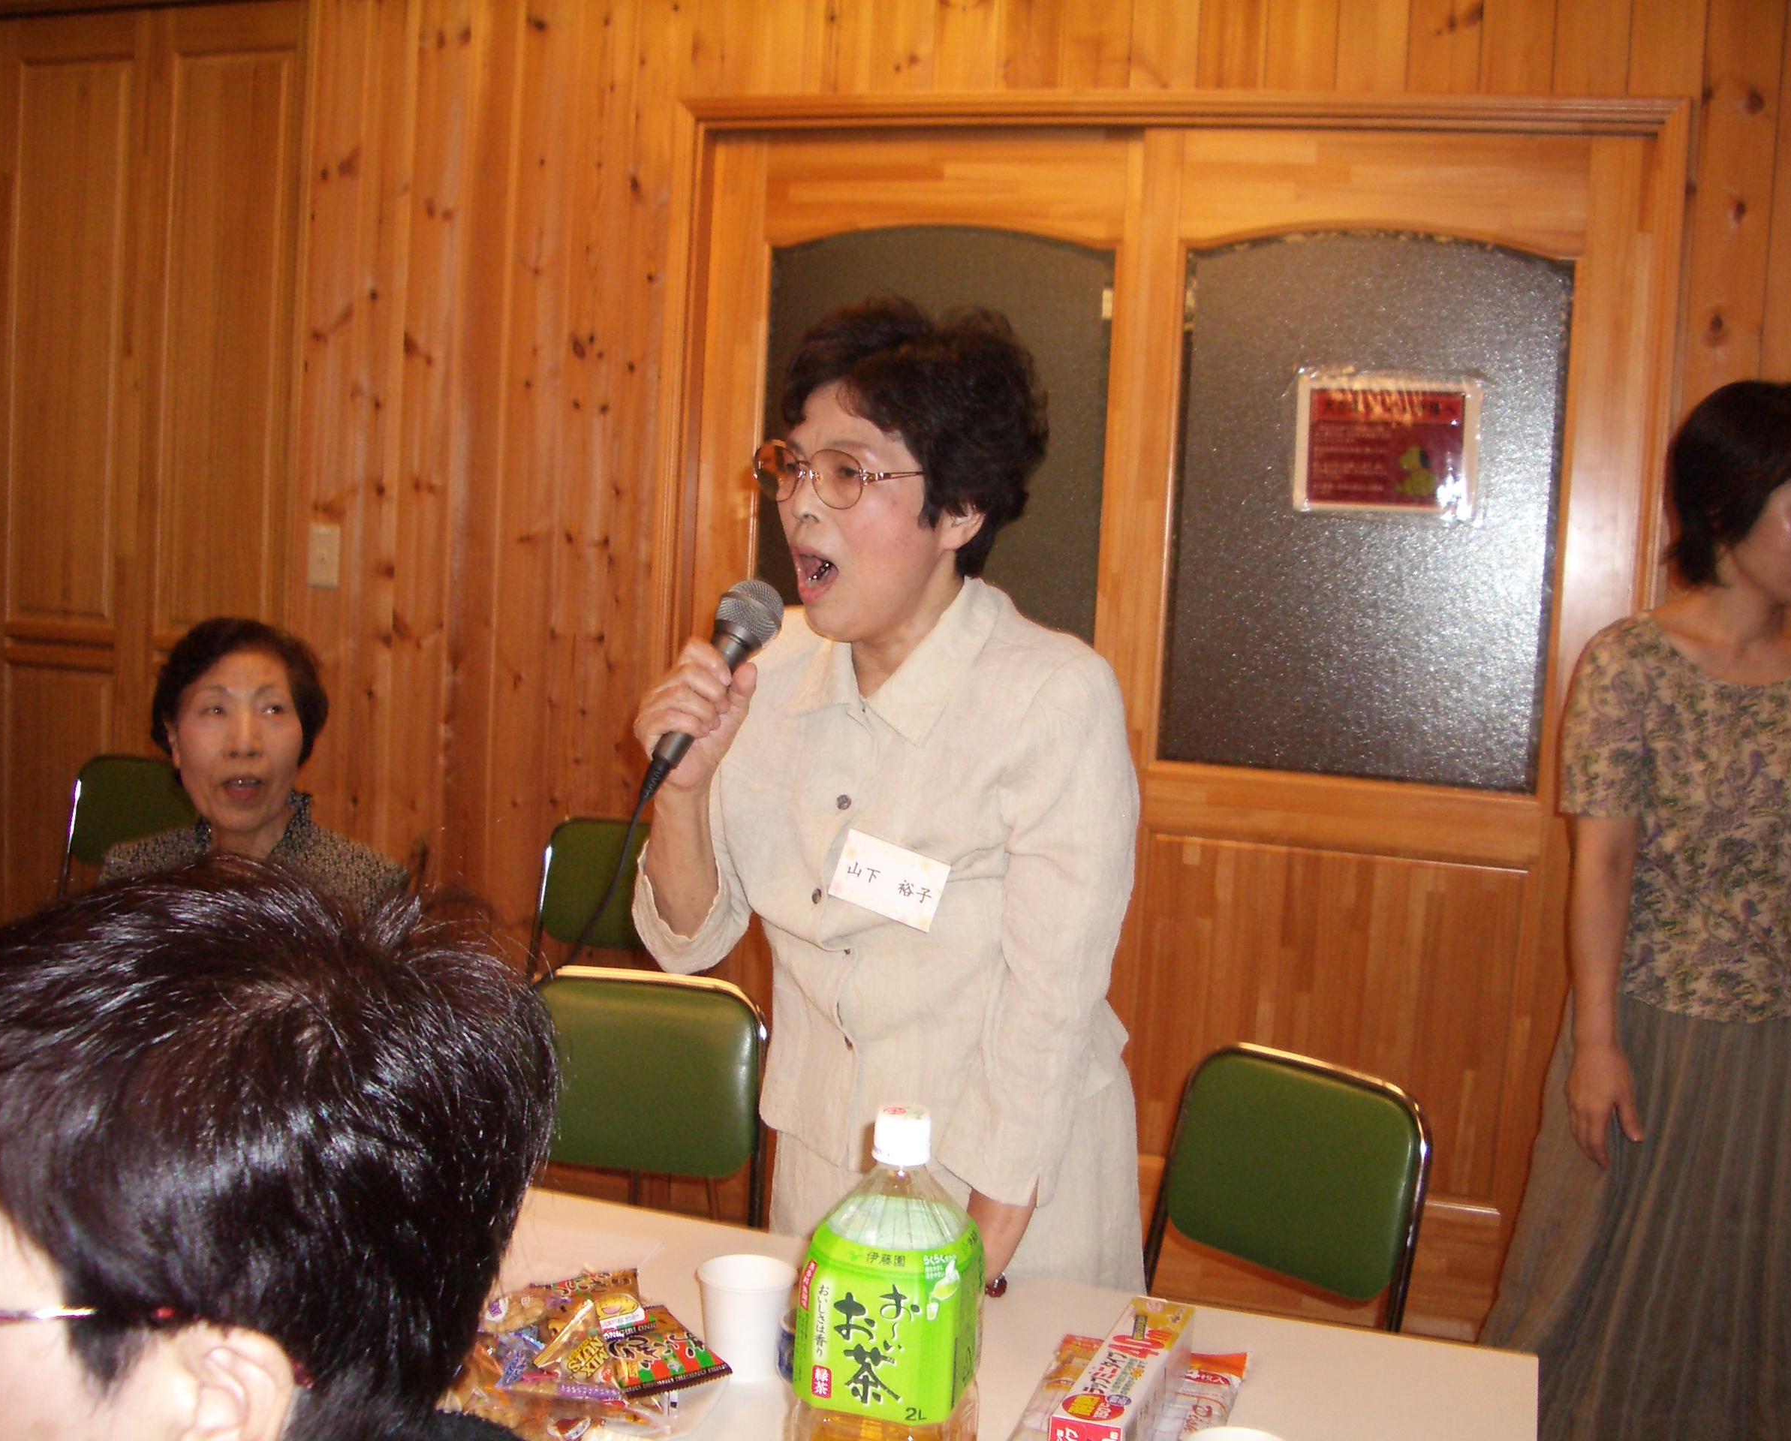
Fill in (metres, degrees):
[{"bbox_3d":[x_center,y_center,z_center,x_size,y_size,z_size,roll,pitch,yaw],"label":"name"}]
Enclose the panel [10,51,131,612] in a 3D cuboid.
[{"bbox_3d":[-1.649,-0.755,3.862,0.280,1.140,0.030,5,5,16],"label":"panel"}]

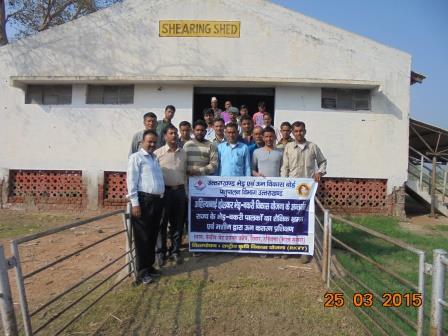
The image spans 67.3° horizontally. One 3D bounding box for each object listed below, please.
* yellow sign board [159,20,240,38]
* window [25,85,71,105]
[{"bbox_3d":[-0.675,-3.886,9.469,2.270,0.459,0.050,1,-1,2],"label":"yellow sign board"},{"bbox_3d":[-5.015,-2.102,9.657,1.345,0.560,0.100,1,-1,2],"label":"window"}]

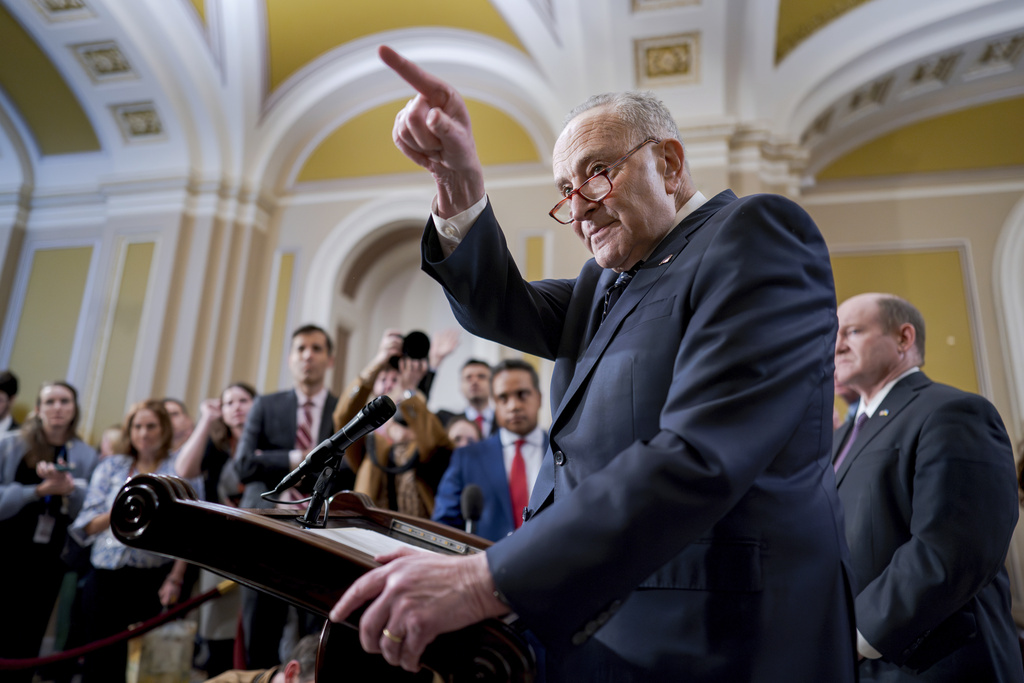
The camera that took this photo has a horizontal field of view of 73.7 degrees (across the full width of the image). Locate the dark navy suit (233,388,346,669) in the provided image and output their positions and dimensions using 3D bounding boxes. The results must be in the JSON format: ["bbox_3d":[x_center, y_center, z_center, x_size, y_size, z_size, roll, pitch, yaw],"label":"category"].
[{"bbox_3d":[-0.788,0.938,2.301,0.510,1.580,0.370,4,-15,-9],"label":"dark navy suit"}]

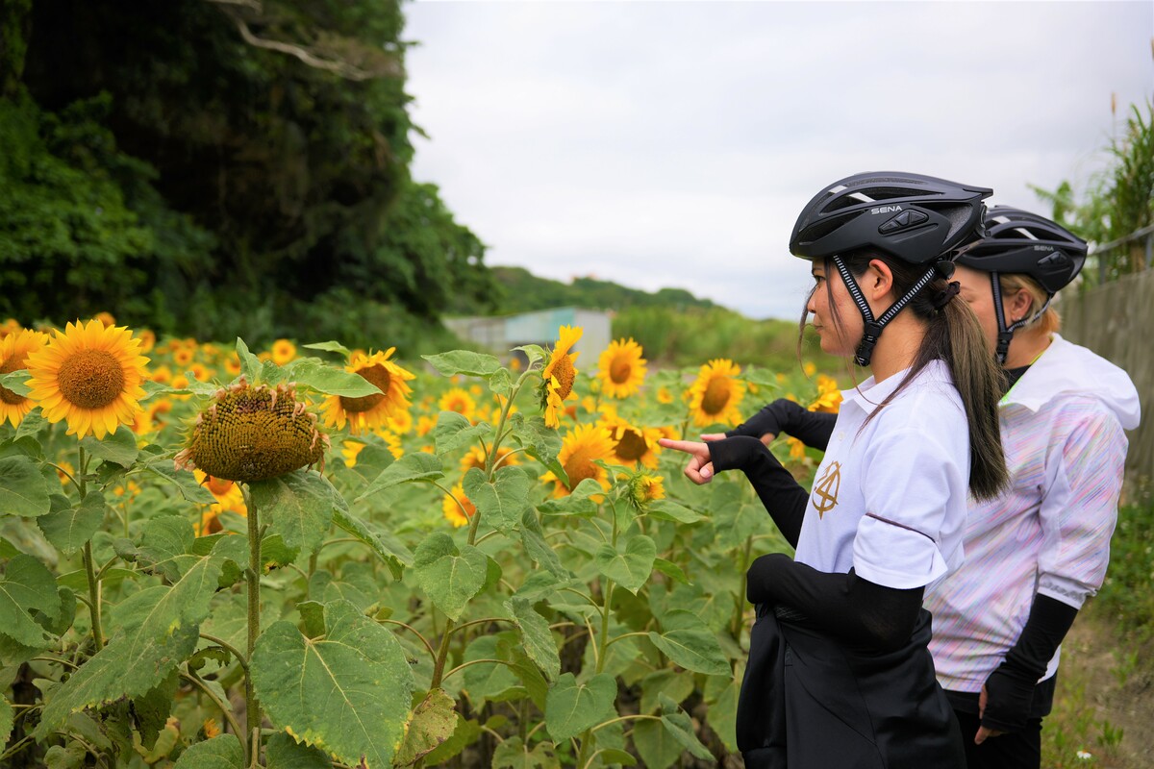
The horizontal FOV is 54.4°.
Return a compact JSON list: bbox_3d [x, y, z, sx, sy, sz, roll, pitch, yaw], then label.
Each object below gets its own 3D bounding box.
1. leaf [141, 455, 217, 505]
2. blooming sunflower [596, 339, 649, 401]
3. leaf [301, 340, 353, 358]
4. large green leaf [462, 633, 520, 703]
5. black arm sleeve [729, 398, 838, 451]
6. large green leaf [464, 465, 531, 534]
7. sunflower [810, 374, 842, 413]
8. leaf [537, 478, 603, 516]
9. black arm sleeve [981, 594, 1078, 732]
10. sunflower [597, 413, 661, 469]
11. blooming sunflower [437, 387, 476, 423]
[{"bbox_3d":[-0.537,0.130,1.520,0.102,0.068,0.070,-1,2,-17],"label":"leaf"},{"bbox_3d":[0.140,-0.046,3.500,0.175,0.175,0.060,-1,5,-30],"label":"blooming sunflower"},{"bbox_3d":[-0.418,-0.059,1.870,0.090,0.028,0.055,6,2,-6],"label":"leaf"},{"bbox_3d":[-0.178,0.612,2.400,0.130,0.150,0.060,0,2,3],"label":"large green leaf"},{"bbox_3d":[0.384,0.075,2.120,0.220,0.105,0.100,0,2,3],"label":"black arm sleeve"},{"bbox_3d":[-0.130,0.190,1.840,0.105,0.120,0.040,-12,-22,-11],"label":"large green leaf"},{"bbox_3d":[0.709,0.039,3.150,0.160,0.160,0.065,0,15,6],"label":"sunflower"},{"bbox_3d":[-0.013,0.195,1.950,0.114,0.068,0.090,0,2,11],"label":"leaf"},{"bbox_3d":[0.834,0.509,2.060,0.100,0.280,0.090,22,-3,17],"label":"black arm sleeve"},{"bbox_3d":[0.138,0.148,2.900,0.165,0.165,0.065,0,21,-3],"label":"sunflower"},{"bbox_3d":[-0.480,0.087,4.500,0.163,0.163,0.065,0,2,0],"label":"blooming sunflower"}]

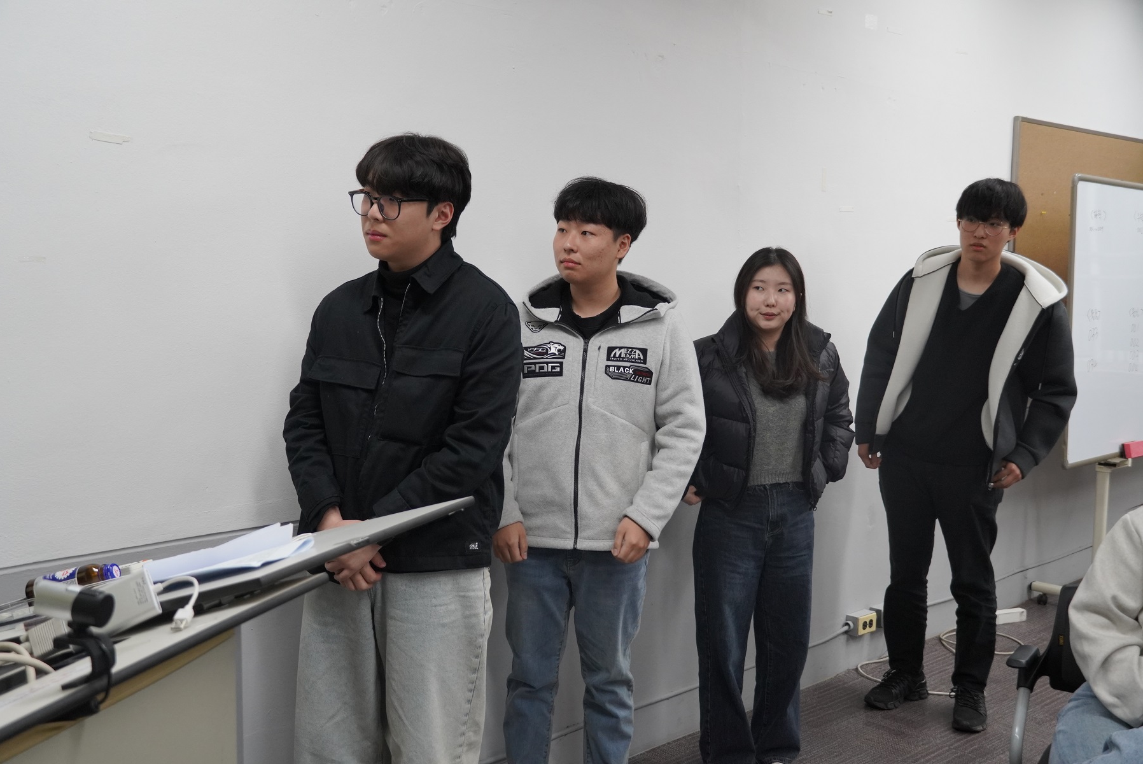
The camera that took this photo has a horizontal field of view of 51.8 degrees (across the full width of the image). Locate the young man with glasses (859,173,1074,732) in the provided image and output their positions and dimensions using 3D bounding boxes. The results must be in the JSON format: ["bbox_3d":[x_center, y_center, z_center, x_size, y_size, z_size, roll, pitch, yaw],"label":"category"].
[{"bbox_3d":[1.300,0.222,3.895,0.630,1.760,0.380,2,5,31],"label":"young man with glasses"}]

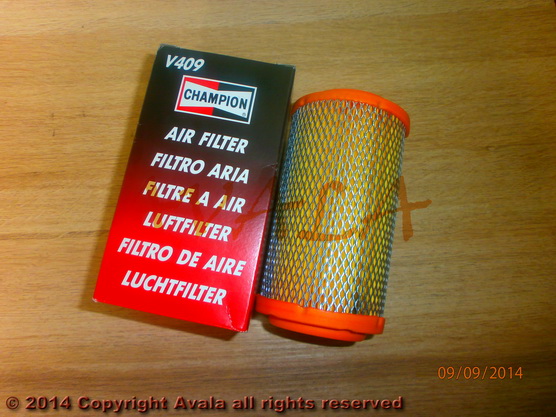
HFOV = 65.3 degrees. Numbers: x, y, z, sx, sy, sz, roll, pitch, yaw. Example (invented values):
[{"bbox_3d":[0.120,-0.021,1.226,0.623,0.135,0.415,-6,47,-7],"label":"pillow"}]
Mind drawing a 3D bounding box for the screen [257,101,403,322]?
[{"bbox_3d":[0.047,0.004,0.360,0.096,0.096,0.155,10,79,1],"label":"screen"}]

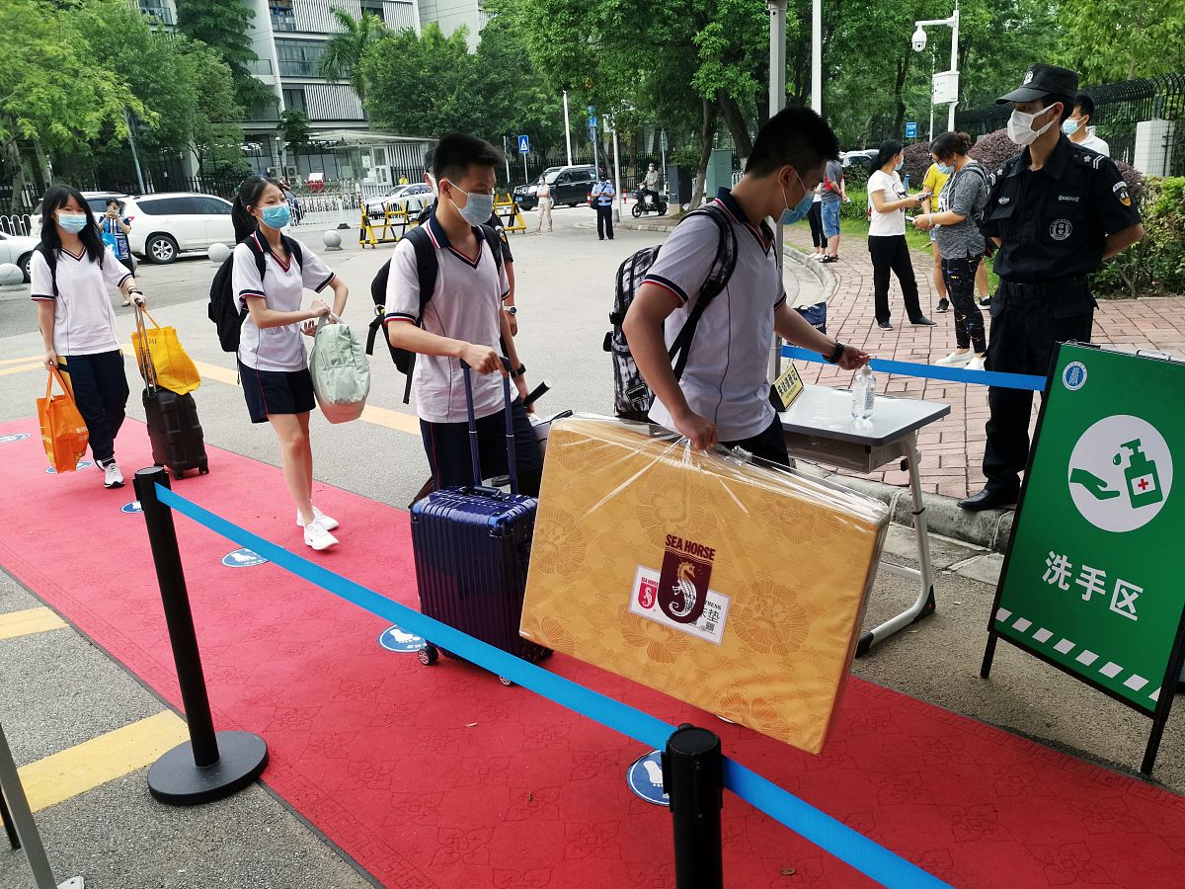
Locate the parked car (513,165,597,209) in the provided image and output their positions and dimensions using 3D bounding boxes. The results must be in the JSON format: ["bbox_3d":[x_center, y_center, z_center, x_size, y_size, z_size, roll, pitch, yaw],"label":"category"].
[{"bbox_3d":[-1.479,-11.908,42.829,4.650,1.780,1.860,-17,21,-39],"label":"parked car"}]

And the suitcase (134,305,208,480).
[{"bbox_3d":[-2.558,-0.348,5.552,0.215,1.063,0.350,-18,22,-40],"label":"suitcase"}]

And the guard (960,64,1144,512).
[{"bbox_3d":[1.778,-0.577,3.645,0.400,1.750,0.600,-9,17,-19],"label":"guard"}]

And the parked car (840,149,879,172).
[{"bbox_3d":[12.112,-12.199,41.000,4.500,1.550,1.800,-15,20,-33],"label":"parked car"}]

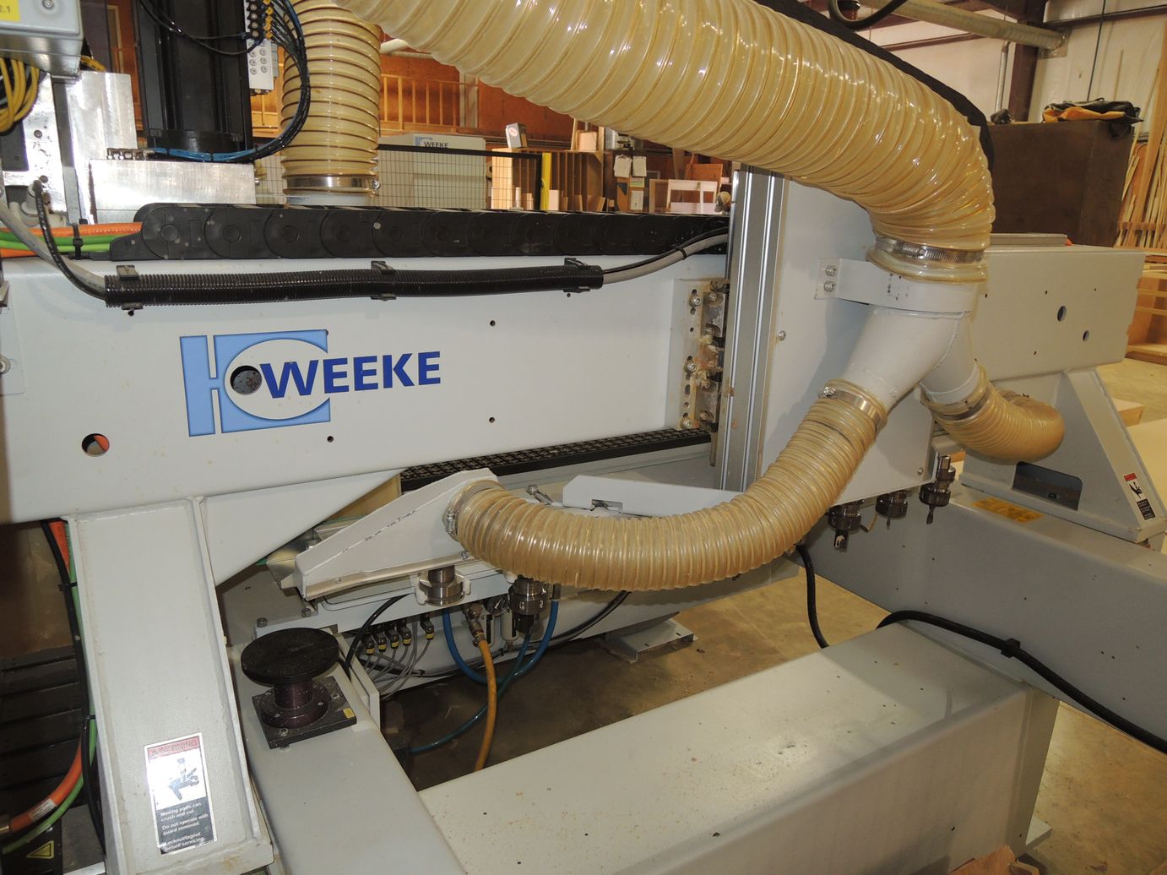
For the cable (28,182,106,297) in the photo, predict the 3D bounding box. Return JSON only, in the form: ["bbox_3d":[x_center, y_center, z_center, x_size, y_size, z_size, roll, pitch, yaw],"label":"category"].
[{"bbox_3d":[-0.544,-0.206,0.858,0.058,0.124,0.055,-8,18,-30],"label":"cable"}]

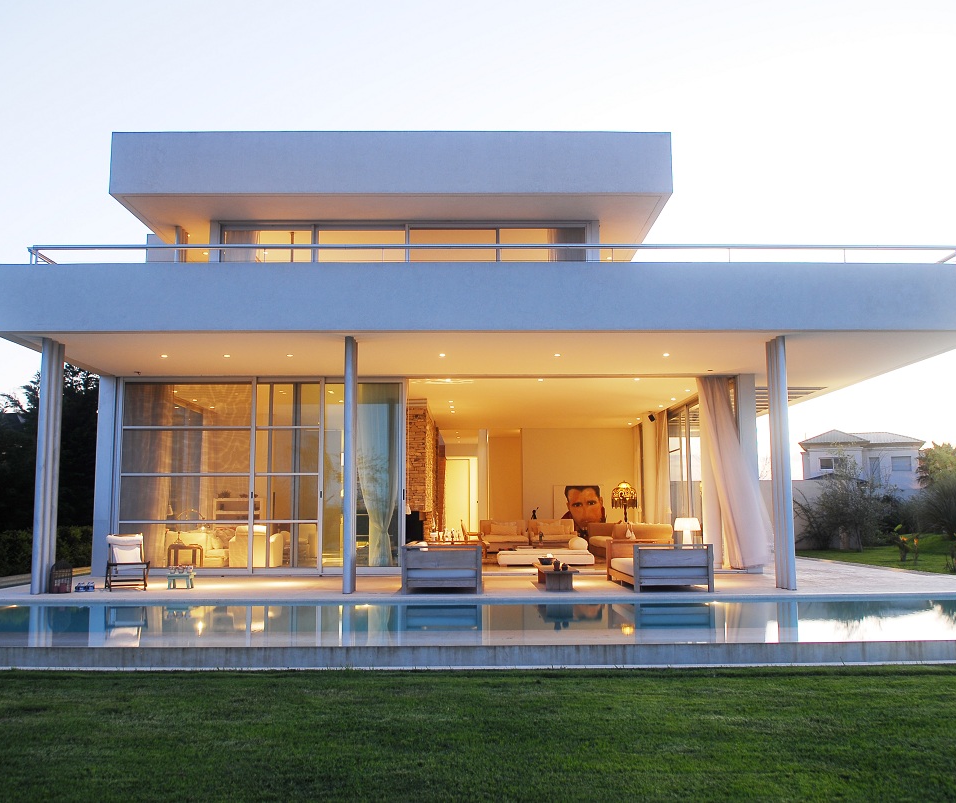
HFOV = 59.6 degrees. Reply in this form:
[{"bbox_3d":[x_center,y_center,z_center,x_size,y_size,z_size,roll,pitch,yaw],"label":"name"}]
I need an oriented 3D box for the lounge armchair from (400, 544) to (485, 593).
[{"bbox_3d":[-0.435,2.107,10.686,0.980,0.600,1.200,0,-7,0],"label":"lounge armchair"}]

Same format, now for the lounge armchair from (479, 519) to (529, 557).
[{"bbox_3d":[0.570,2.979,18.472,1.050,0.690,0.900,0,-7,0],"label":"lounge armchair"}]

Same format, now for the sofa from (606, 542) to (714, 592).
[{"bbox_3d":[2.310,2.103,10.821,0.960,0.580,1.700,0,-7,0],"label":"sofa"}]

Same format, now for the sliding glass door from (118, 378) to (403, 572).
[{"bbox_3d":[-3.447,1.161,13.285,4.560,3.100,0.130,0,-7,0],"label":"sliding glass door"}]

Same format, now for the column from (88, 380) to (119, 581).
[{"bbox_3d":[-5.780,1.117,13.063,0.280,3.100,0.280,0,-7,0],"label":"column"}]

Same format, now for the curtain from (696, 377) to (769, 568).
[{"bbox_3d":[3.960,1.111,13.014,1.050,3.000,0.500,0,-7,0],"label":"curtain"}]

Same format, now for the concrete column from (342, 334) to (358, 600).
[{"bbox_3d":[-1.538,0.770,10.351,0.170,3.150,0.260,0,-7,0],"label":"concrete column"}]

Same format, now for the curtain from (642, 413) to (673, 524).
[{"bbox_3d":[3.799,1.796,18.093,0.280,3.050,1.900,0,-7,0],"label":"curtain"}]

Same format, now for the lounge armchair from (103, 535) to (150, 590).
[{"bbox_3d":[-4.512,2.066,10.739,0.560,0.740,0.720,2,-7,-17],"label":"lounge armchair"}]

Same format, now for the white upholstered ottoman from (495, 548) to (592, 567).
[{"bbox_3d":[1.210,2.849,15.374,1.780,0.330,0.850,0,-7,0],"label":"white upholstered ottoman"}]

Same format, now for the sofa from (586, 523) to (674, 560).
[{"bbox_3d":[2.950,2.735,16.436,1.120,0.660,1.850,1,-7,-6],"label":"sofa"}]

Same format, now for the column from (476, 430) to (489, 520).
[{"bbox_3d":[0.130,2.257,22.192,0.250,3.060,0.250,0,-7,0],"label":"column"}]

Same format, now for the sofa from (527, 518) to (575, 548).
[{"bbox_3d":[1.660,2.979,18.472,1.050,0.690,0.900,0,-7,0],"label":"sofa"}]

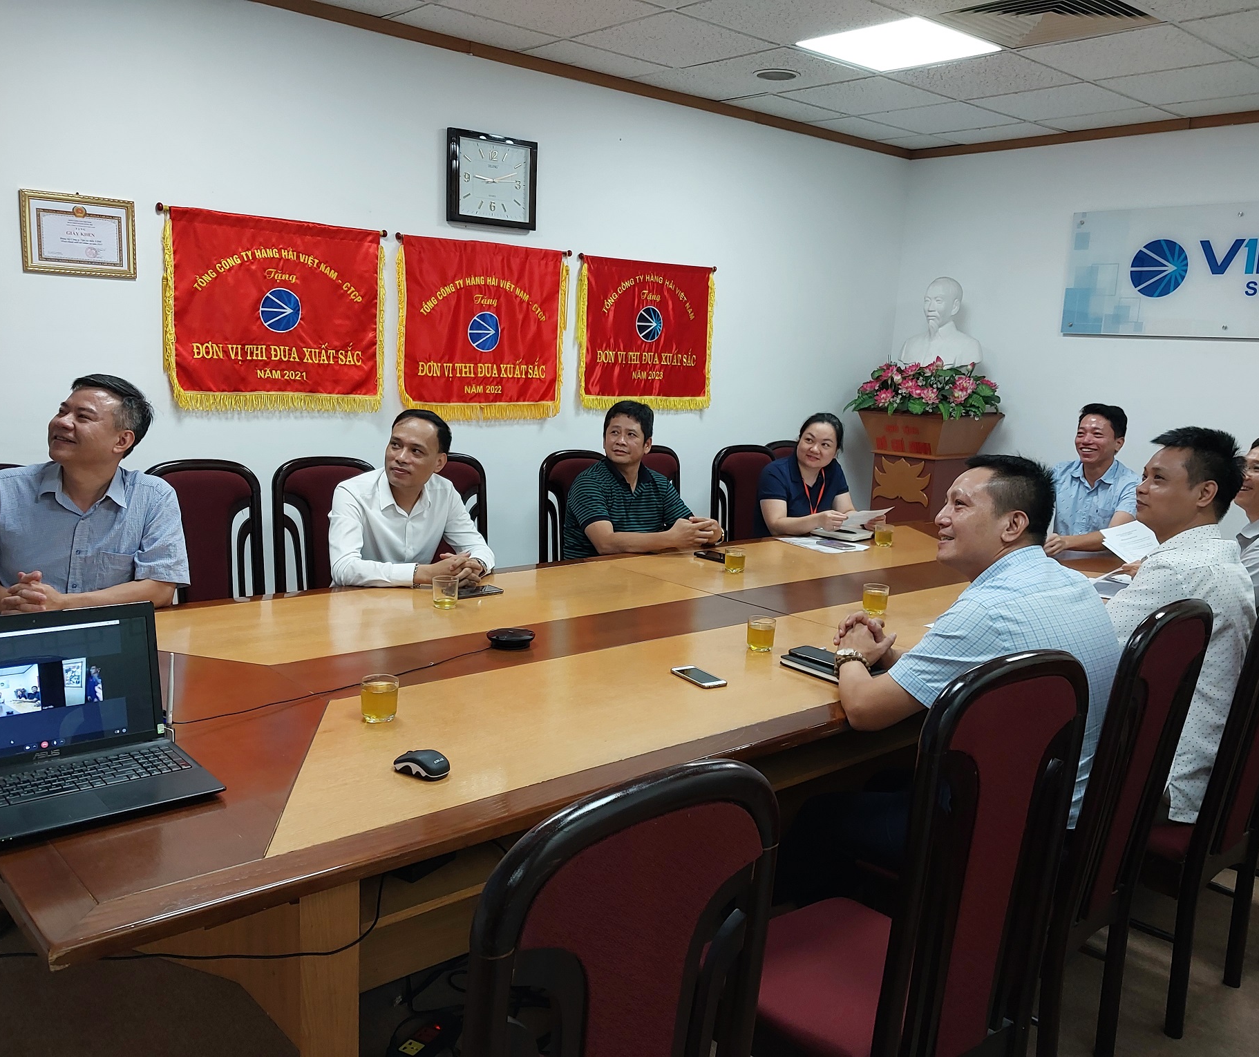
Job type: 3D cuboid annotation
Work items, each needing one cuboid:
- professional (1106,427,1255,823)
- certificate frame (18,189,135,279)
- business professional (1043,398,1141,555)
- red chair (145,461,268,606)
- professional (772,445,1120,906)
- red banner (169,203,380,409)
[{"bbox_3d":[1.189,0.412,3.037,0.750,1.310,0.520,9,10,39],"label":"professional"},{"bbox_3d":[-1.752,-0.932,3.900,0.353,0.255,0.030,-5,11,-42],"label":"certificate frame"},{"bbox_3d":[1.968,0.152,5.240,0.540,1.340,0.750,8,10,35],"label":"business professional"},{"bbox_3d":[-1.209,0.341,3.763,0.450,1.060,0.560,-5,11,-43],"label":"red chair"},{"bbox_3d":[0.637,0.486,2.519,0.760,1.260,0.540,8,10,35],"label":"professional"},{"bbox_3d":[-1.259,-0.759,4.385,0.856,0.690,0.050,-5,11,-42],"label":"red banner"}]

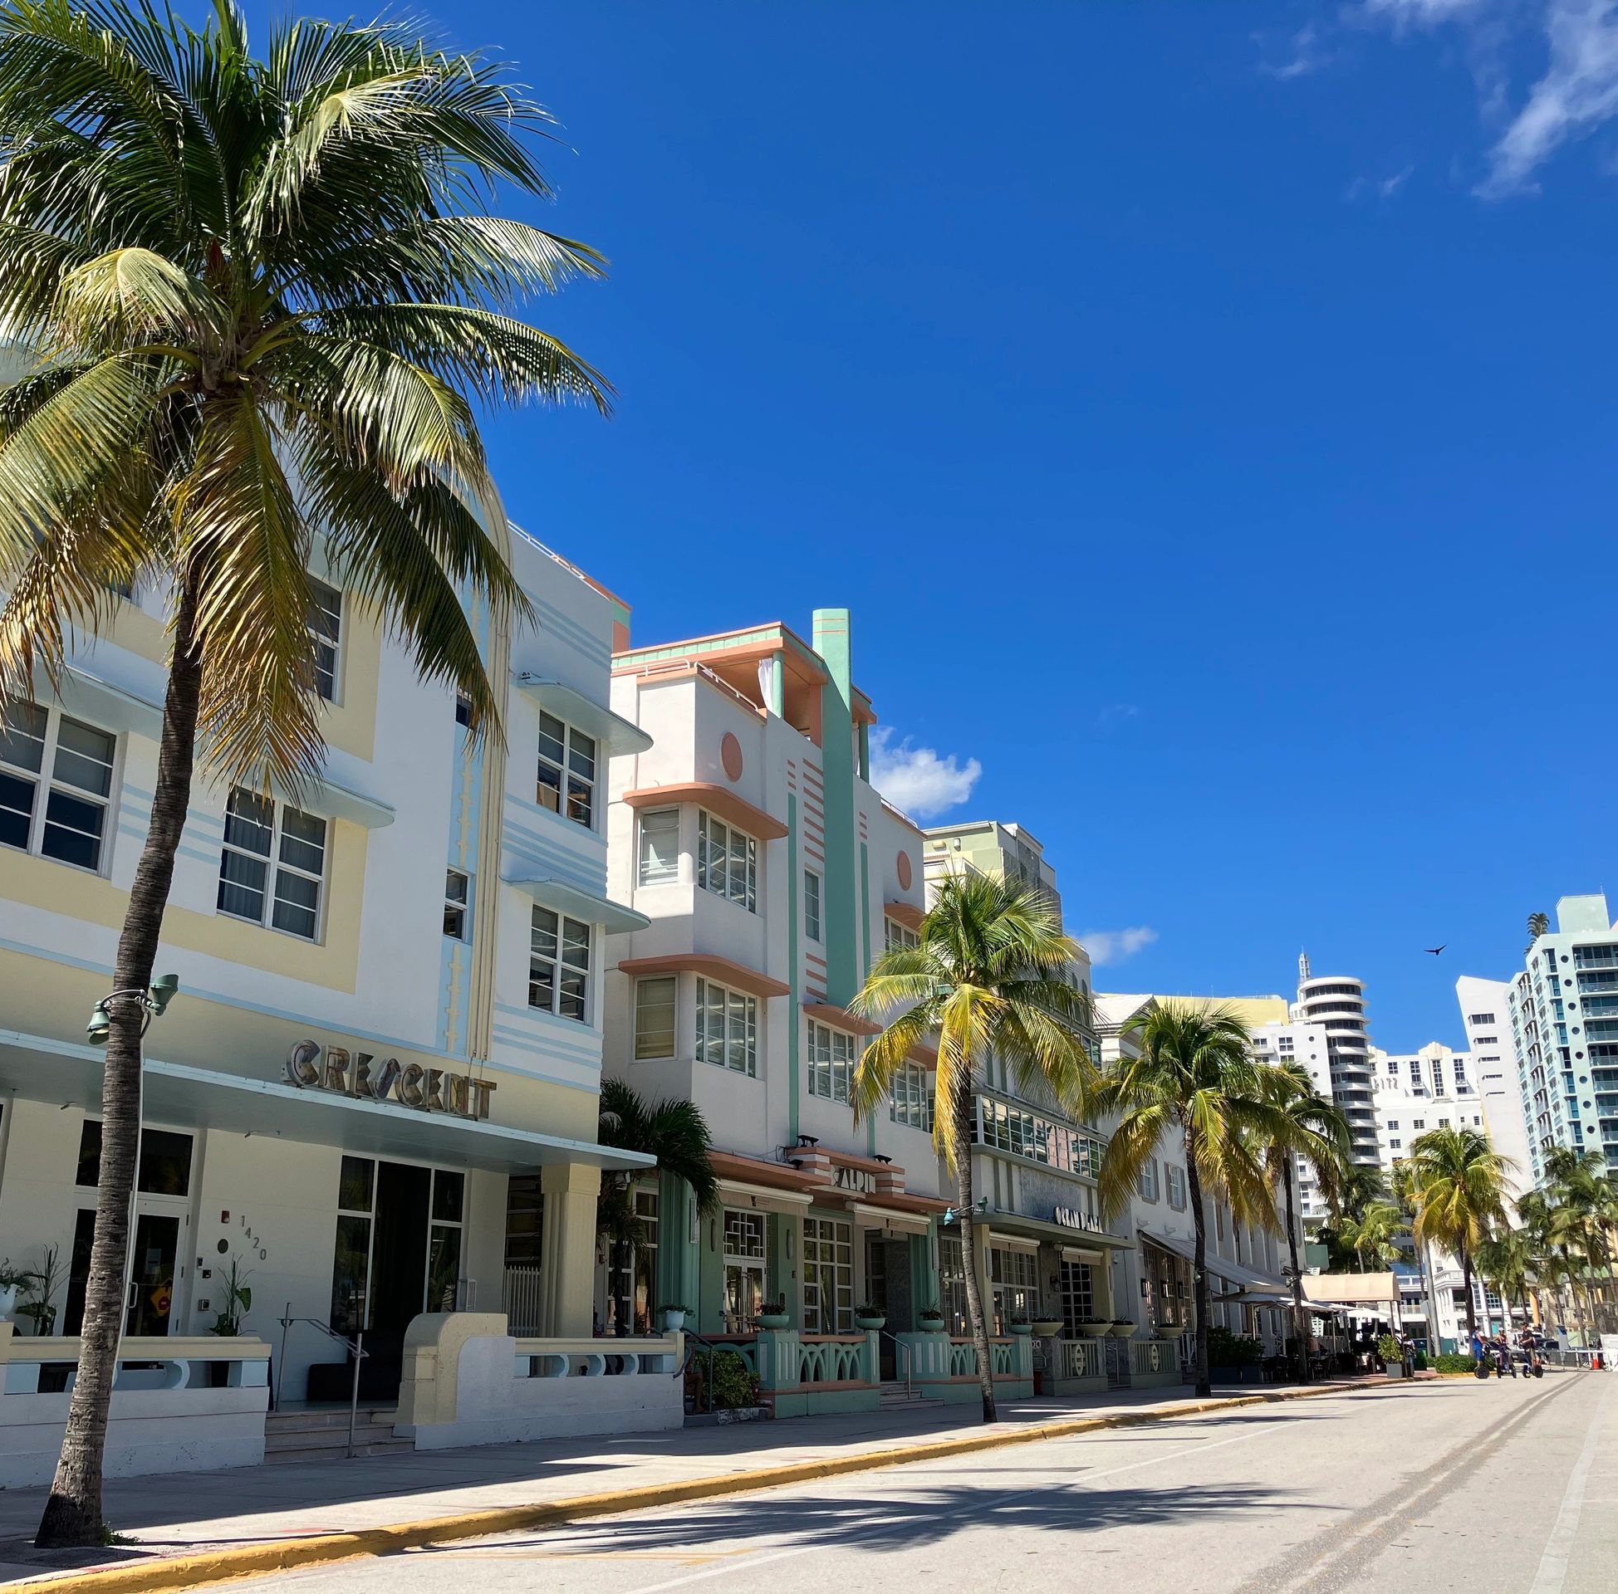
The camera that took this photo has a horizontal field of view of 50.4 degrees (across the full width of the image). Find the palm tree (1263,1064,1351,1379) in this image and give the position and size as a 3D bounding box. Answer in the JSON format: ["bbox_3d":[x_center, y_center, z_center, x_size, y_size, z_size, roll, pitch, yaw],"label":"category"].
[{"bbox_3d":[13.607,11.851,48.223,3.691,8.765,3.691,-9,-20,23],"label":"palm tree"}]

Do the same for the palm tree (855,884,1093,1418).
[{"bbox_3d":[2.408,4.828,24.666,3.685,7.814,3.685,-1,-18,0],"label":"palm tree"}]

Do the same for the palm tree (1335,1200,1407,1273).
[{"bbox_3d":[29.100,25.034,88.666,3.906,8.342,3.906,-9,-20,23],"label":"palm tree"}]

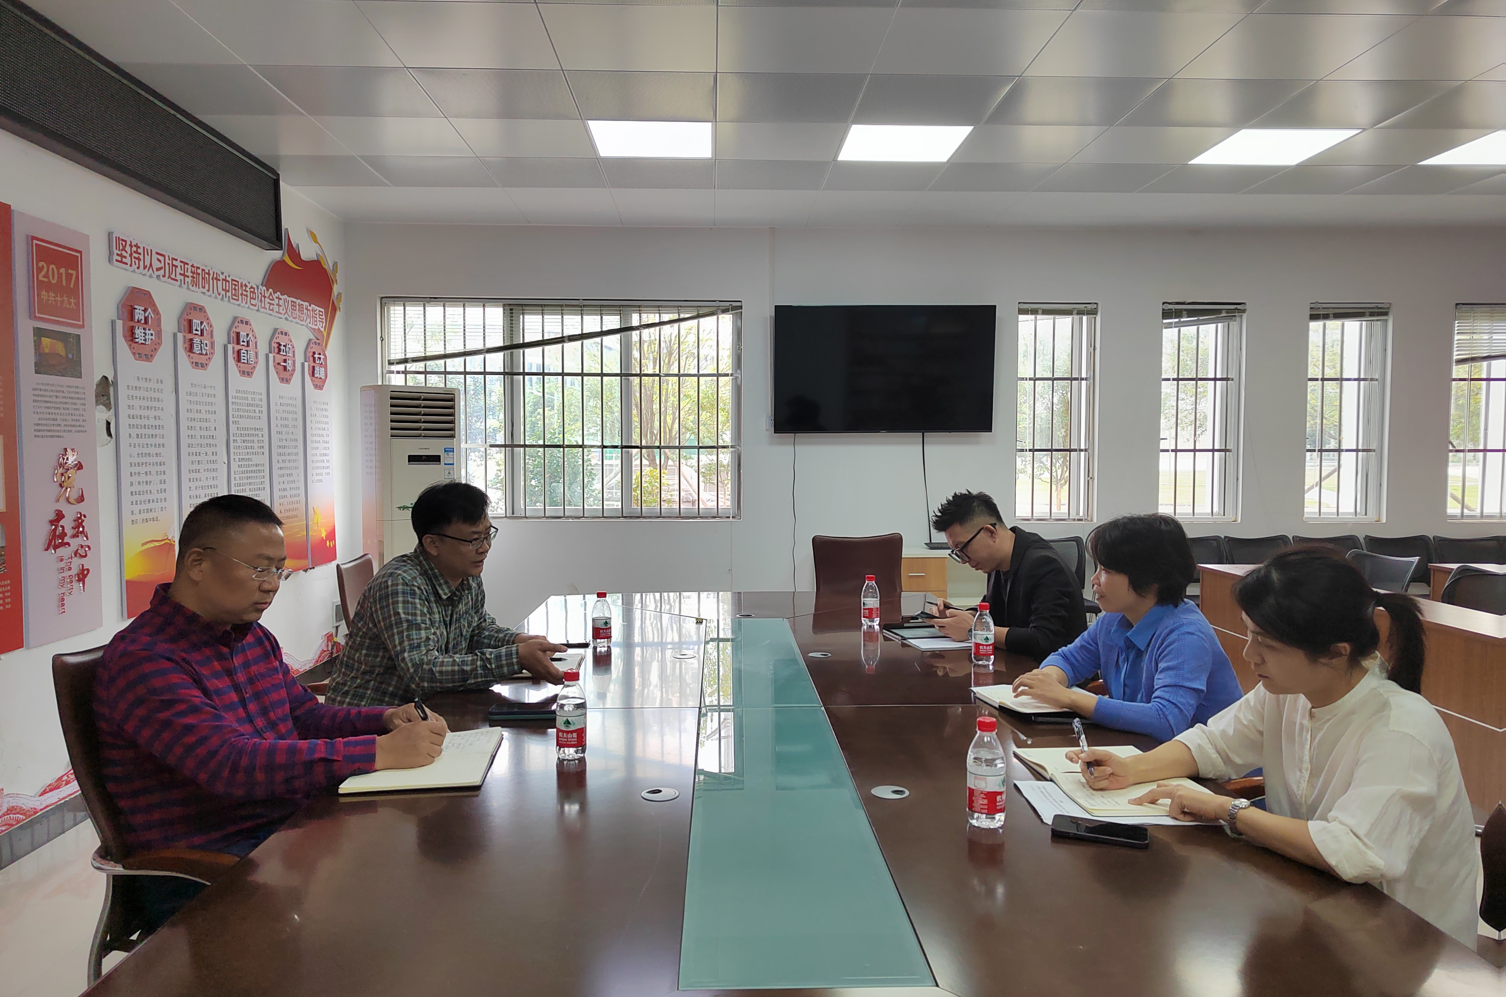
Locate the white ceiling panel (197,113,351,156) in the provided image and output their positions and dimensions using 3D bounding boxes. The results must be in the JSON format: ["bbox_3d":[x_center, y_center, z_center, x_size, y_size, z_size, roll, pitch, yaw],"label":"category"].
[{"bbox_3d":[-2.238,-1.688,4.643,0.590,0.030,0.590,0,3,-2],"label":"white ceiling panel"}]

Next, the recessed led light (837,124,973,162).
[{"bbox_3d":[0.696,-1.675,4.691,0.575,0.030,0.575,0,3,-2],"label":"recessed led light"}]

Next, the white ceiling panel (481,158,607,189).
[{"bbox_3d":[-1.081,-1.724,5.280,0.590,0.030,0.590,0,3,-2],"label":"white ceiling panel"}]

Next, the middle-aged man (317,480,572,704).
[{"bbox_3d":[-0.830,0.609,2.800,0.680,1.300,0.540,0,3,-2],"label":"middle-aged man"}]

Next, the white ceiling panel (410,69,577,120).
[{"bbox_3d":[-1.053,-1.685,4.177,0.600,0.020,0.600,0,3,-2],"label":"white ceiling panel"}]

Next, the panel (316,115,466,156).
[{"bbox_3d":[-1.670,-1.720,4.756,0.600,0.025,0.600,0,3,-2],"label":"panel"}]

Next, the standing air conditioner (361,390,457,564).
[{"bbox_3d":[-2.105,0.211,6.189,0.500,1.780,0.360,-2,4,-39],"label":"standing air conditioner"}]

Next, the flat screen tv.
[{"bbox_3d":[0.868,-0.849,6.600,1.455,0.830,0.070,0,6,-2],"label":"flat screen tv"}]

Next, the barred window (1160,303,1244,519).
[{"bbox_3d":[3.030,-0.582,6.785,0.585,1.466,0.120,0,3,-2],"label":"barred window"}]

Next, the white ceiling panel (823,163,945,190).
[{"bbox_3d":[0.709,-1.753,5.436,0.600,0.025,0.600,0,3,-2],"label":"white ceiling panel"}]

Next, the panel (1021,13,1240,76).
[{"bbox_3d":[1.369,-1.664,3.659,0.600,0.025,0.600,0,3,-2],"label":"panel"}]

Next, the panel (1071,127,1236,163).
[{"bbox_3d":[1.927,-1.714,4.844,0.595,0.030,0.590,0,3,-2],"label":"panel"}]

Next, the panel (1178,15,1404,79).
[{"bbox_3d":[1.914,-1.614,3.567,0.585,0.030,0.585,0,3,-2],"label":"panel"}]

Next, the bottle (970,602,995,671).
[{"bbox_3d":[0.697,0.406,3.015,0.064,0.180,0.064,0,3,-2],"label":"bottle"}]

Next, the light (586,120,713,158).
[{"bbox_3d":[-0.474,-1.721,4.796,0.595,0.030,0.595,0,3,-2],"label":"light"}]

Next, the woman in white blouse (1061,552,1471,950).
[{"bbox_3d":[0.896,0.707,1.789,0.640,1.230,0.550,-1,3,-10],"label":"woman in white blouse"}]

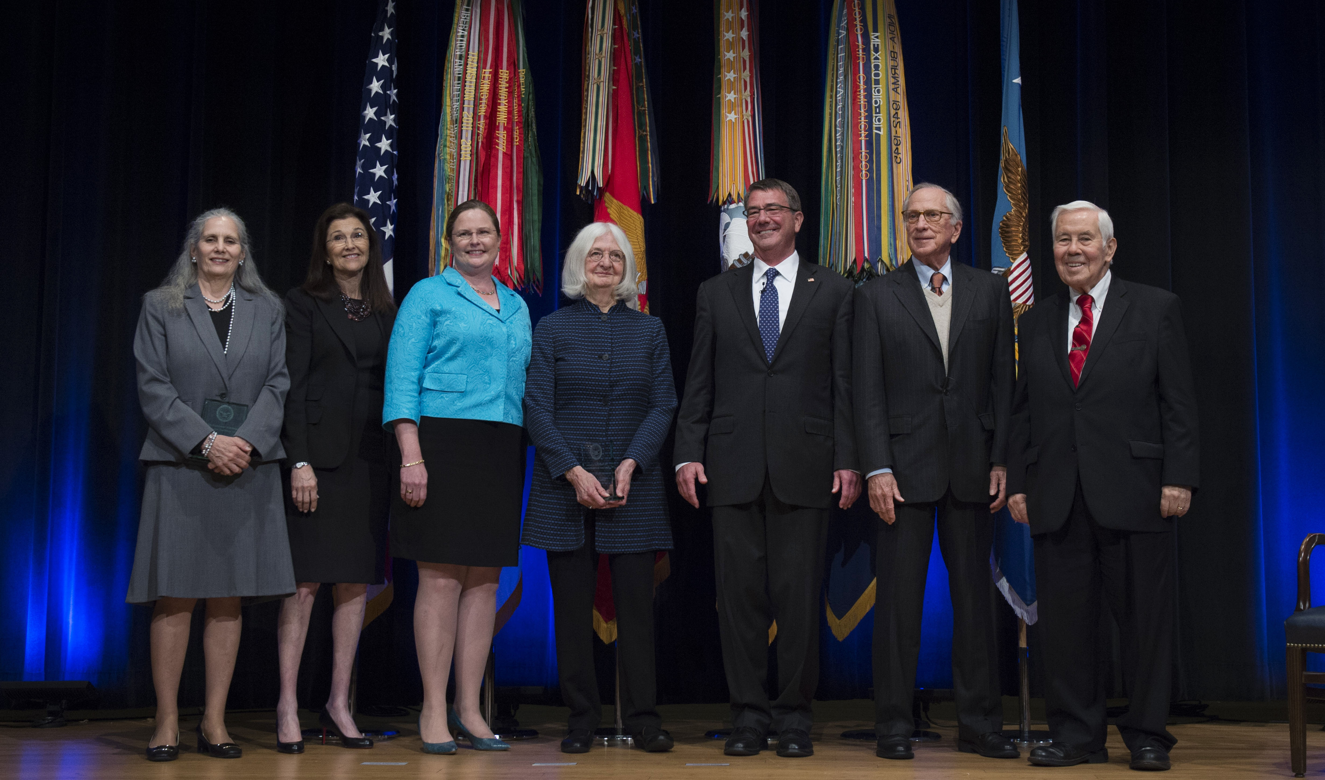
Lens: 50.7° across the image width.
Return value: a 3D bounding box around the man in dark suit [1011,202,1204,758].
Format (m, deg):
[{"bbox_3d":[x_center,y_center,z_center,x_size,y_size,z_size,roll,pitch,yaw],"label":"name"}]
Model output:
[{"bbox_3d":[1.347,0.256,4.264,0.570,1.704,0.400,-4,-8,33],"label":"man in dark suit"}]

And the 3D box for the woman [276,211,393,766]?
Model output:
[{"bbox_3d":[-1.024,0.248,4.410,0.440,1.716,0.340,5,-8,-30],"label":"woman"}]

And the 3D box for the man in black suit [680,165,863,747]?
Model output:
[{"bbox_3d":[0.340,0.212,4.476,0.580,1.826,0.360,0,-7,6],"label":"man in black suit"}]

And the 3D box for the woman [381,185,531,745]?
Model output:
[{"bbox_3d":[-0.652,0.244,4.458,0.500,1.742,0.360,6,-9,-37],"label":"woman"}]

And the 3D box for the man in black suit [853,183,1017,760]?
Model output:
[{"bbox_3d":[0.873,0.223,4.459,0.530,1.809,0.370,0,-7,3],"label":"man in black suit"}]

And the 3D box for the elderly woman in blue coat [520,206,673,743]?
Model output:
[{"bbox_3d":[-0.196,0.284,4.458,0.500,1.671,0.360,2,-7,-10],"label":"elderly woman in blue coat"}]

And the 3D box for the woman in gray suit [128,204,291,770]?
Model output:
[{"bbox_3d":[-1.369,0.255,4.246,0.480,1.658,0.370,4,-8,-25],"label":"woman in gray suit"}]

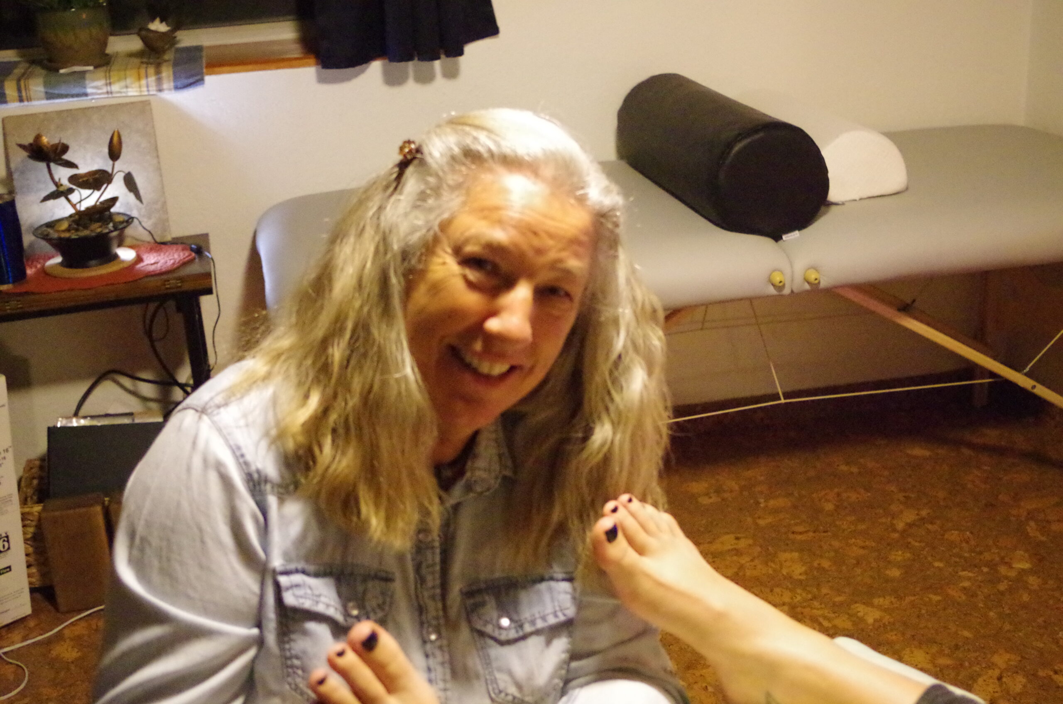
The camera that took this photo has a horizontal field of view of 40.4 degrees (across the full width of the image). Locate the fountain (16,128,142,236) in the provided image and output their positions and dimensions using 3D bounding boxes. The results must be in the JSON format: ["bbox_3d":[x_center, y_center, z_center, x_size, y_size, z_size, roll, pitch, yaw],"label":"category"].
[{"bbox_3d":[-0.913,-0.315,2.948,0.230,0.260,0.215,-7,20,-11],"label":"fountain"}]

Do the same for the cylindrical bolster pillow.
[{"bbox_3d":[0.369,-0.403,2.934,0.230,0.230,0.610,-8,20,-12],"label":"cylindrical bolster pillow"}]

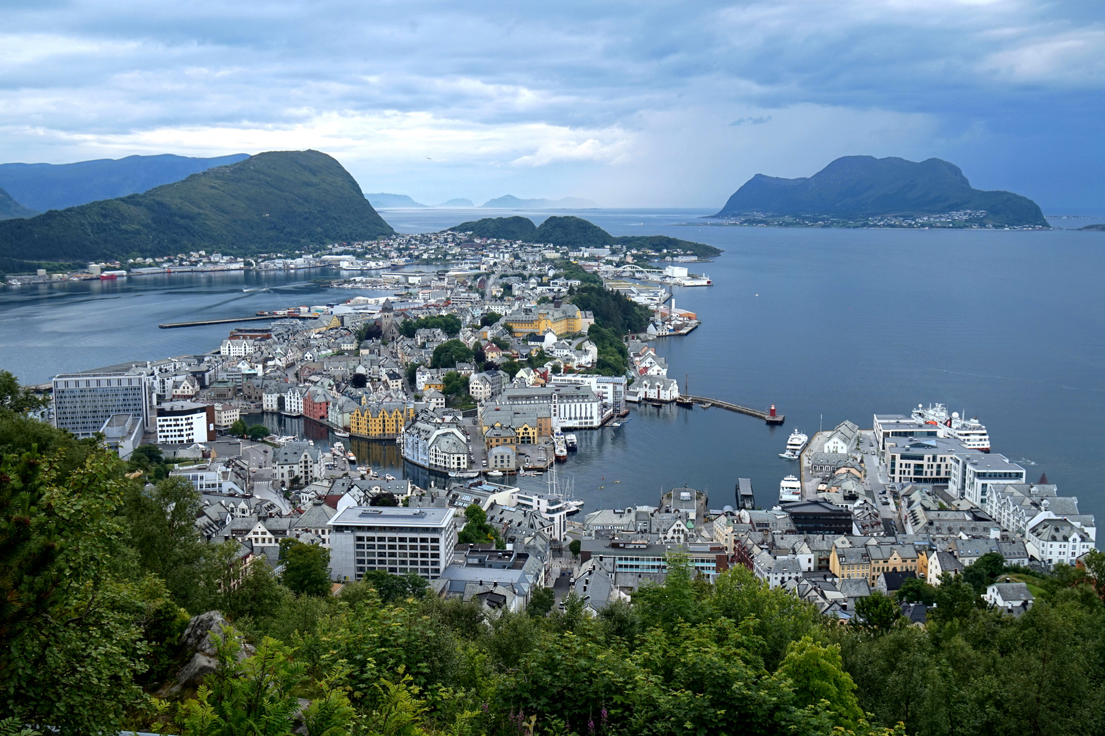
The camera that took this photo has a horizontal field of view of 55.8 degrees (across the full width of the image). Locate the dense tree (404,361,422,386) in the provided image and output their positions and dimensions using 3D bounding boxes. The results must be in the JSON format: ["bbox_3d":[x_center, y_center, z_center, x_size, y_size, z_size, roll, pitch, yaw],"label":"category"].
[{"bbox_3d":[-99.300,3.860,742.830,13.000,16.000,13.000,0,9,0],"label":"dense tree"}]

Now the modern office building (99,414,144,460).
[{"bbox_3d":[-258.260,39.020,623.630,20.000,14.000,64.000,-3,9,-16],"label":"modern office building"}]

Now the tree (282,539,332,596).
[{"bbox_3d":[-84.540,68.910,357.720,16.500,17.500,15.000,0,9,0],"label":"tree"}]

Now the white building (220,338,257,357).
[{"bbox_3d":[-295.550,-19.370,984.370,31.500,16.000,13.000,0,9,0],"label":"white building"}]

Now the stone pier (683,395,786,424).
[{"bbox_3d":[128.030,28.730,748.770,11.000,5.000,97.000,-7,11,-37],"label":"stone pier"}]

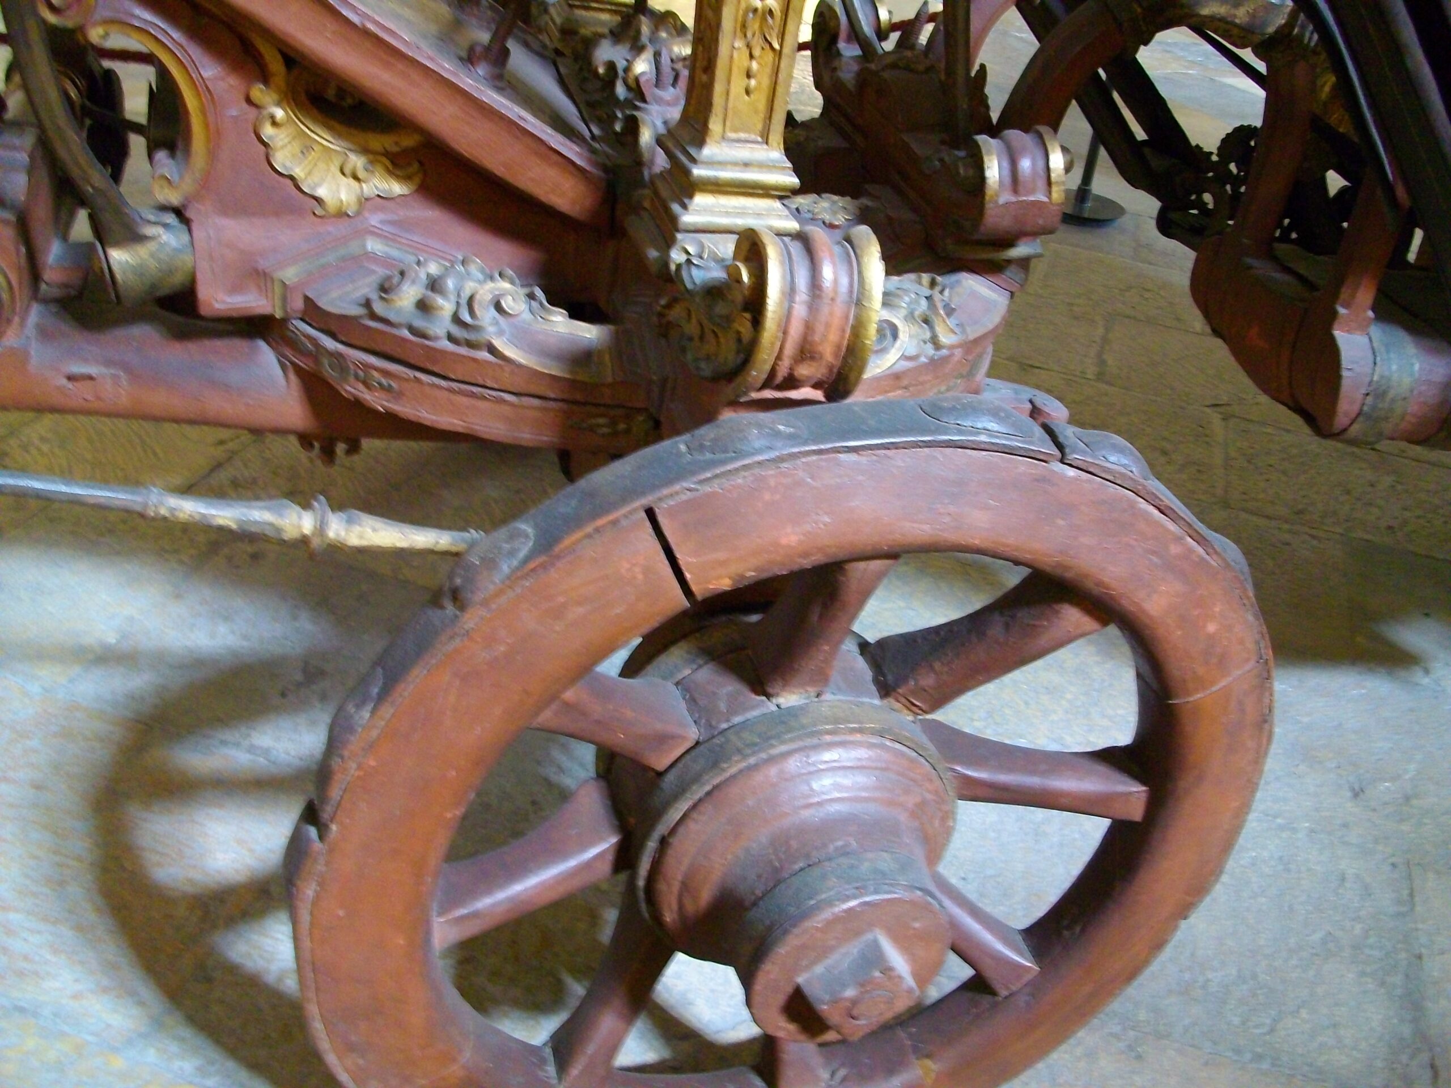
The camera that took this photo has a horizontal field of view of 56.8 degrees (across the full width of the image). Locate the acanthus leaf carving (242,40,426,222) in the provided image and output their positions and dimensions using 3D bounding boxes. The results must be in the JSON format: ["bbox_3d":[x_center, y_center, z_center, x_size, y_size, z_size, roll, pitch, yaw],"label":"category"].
[{"bbox_3d":[-0.442,-0.471,1.531,0.201,0.206,0.049,-7,35,-15],"label":"acanthus leaf carving"}]

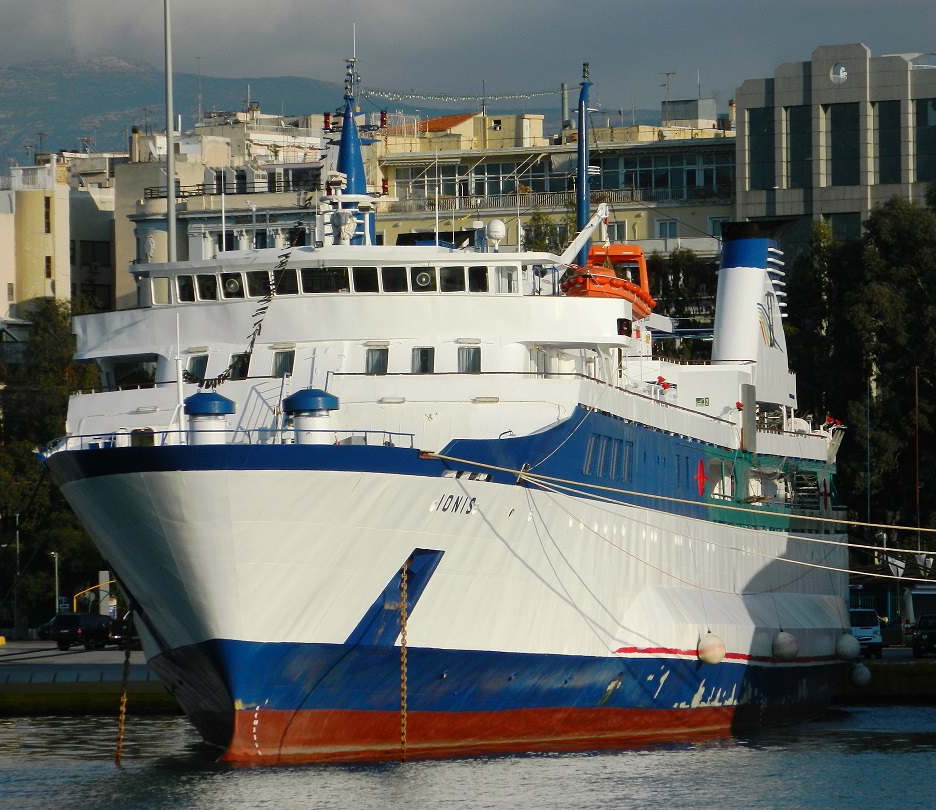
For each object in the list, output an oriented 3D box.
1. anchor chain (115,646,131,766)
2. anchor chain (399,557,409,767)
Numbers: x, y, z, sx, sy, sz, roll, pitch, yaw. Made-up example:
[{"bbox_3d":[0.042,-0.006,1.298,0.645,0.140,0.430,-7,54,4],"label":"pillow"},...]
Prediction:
[{"bbox_3d":[-9.194,8.030,231.000,0.160,3.200,0.160,5,0,0],"label":"anchor chain"},{"bbox_3d":[-1.717,6.861,232.000,0.140,5.400,0.140,0,-1,0],"label":"anchor chain"}]

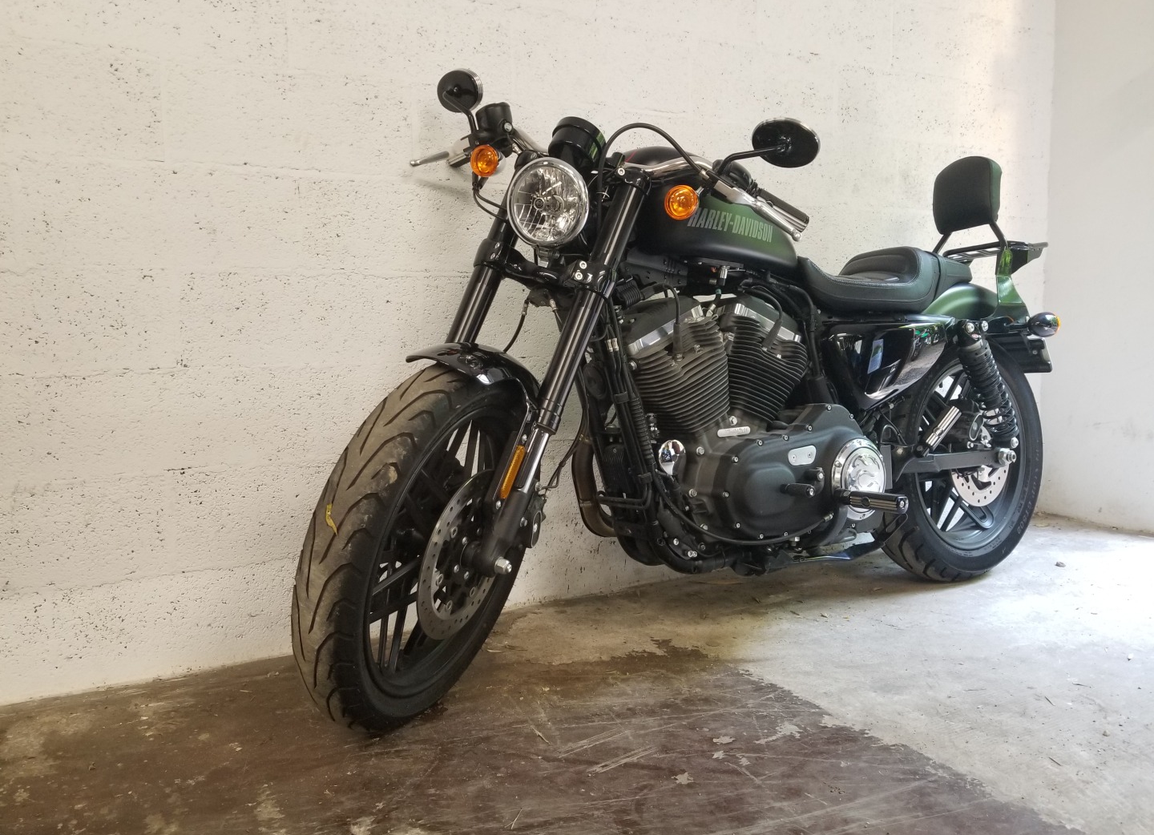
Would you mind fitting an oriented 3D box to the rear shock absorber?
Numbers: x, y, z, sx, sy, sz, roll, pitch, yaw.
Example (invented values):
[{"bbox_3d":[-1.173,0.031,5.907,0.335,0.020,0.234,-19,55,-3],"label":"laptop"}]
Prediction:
[{"bbox_3d":[1.029,-0.084,2.156,0.070,0.370,0.068,-31,16,-28],"label":"rear shock absorber"}]

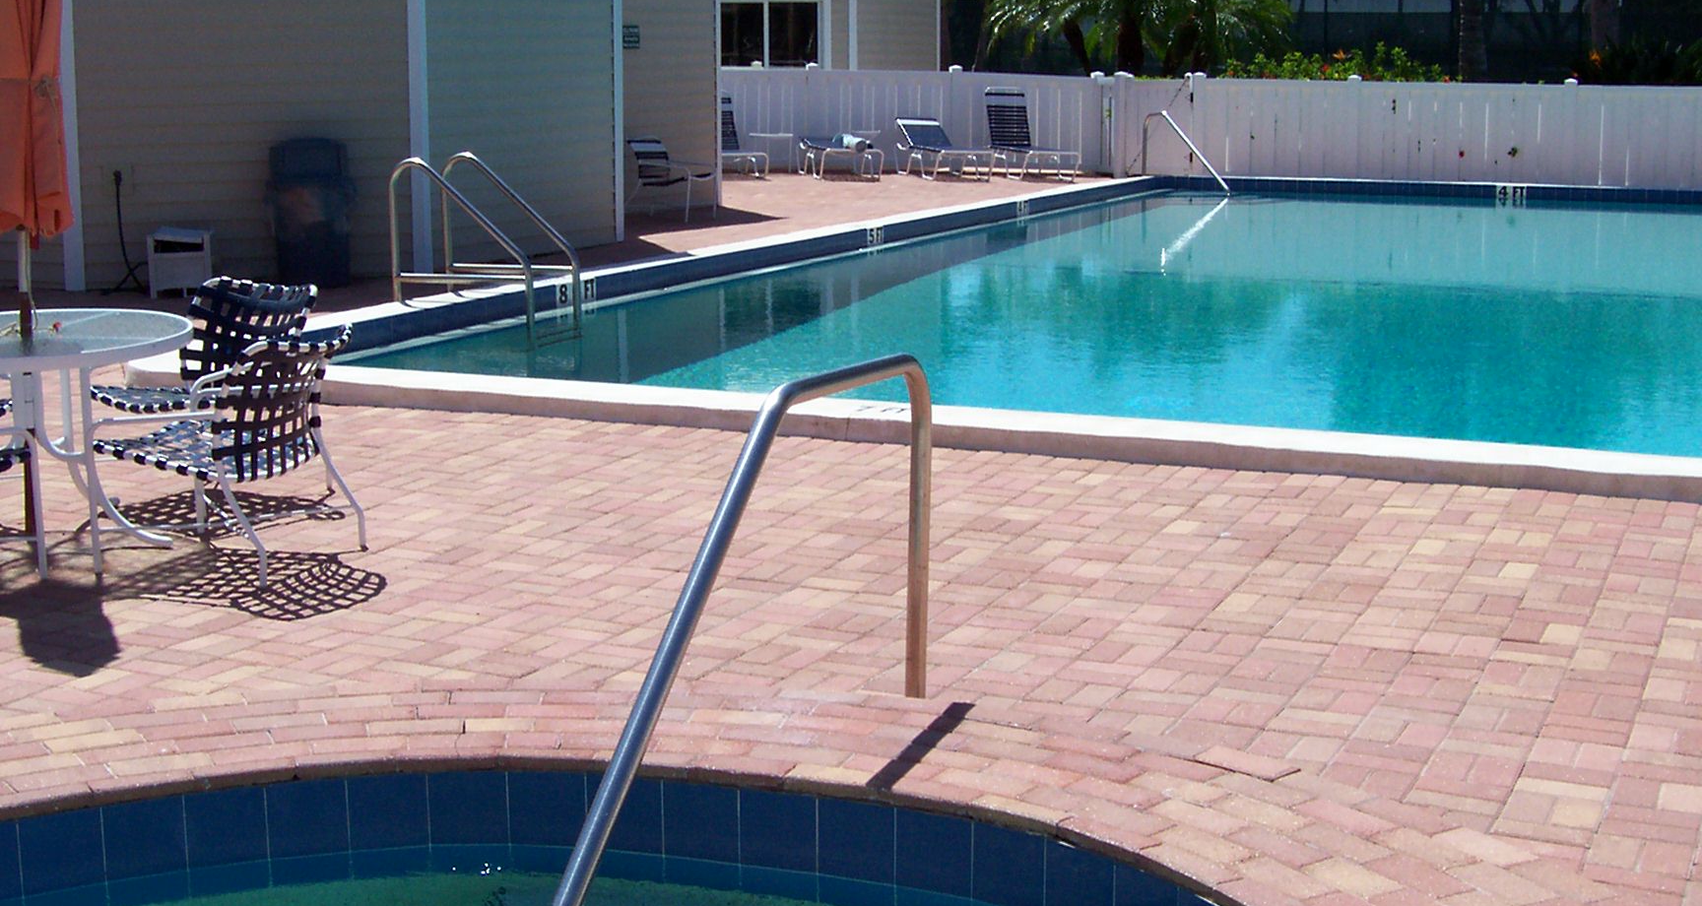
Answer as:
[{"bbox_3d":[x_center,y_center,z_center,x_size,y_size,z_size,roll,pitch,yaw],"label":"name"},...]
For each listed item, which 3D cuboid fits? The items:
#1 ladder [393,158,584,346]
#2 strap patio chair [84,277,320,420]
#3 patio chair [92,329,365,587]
[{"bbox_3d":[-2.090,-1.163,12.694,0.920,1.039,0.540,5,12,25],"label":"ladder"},{"bbox_3d":[-2.310,-0.214,7.986,0.610,0.770,0.660,11,16,44],"label":"strap patio chair"},{"bbox_3d":[-1.985,-0.024,7.081,0.660,0.750,0.610,4,12,18],"label":"patio chair"}]

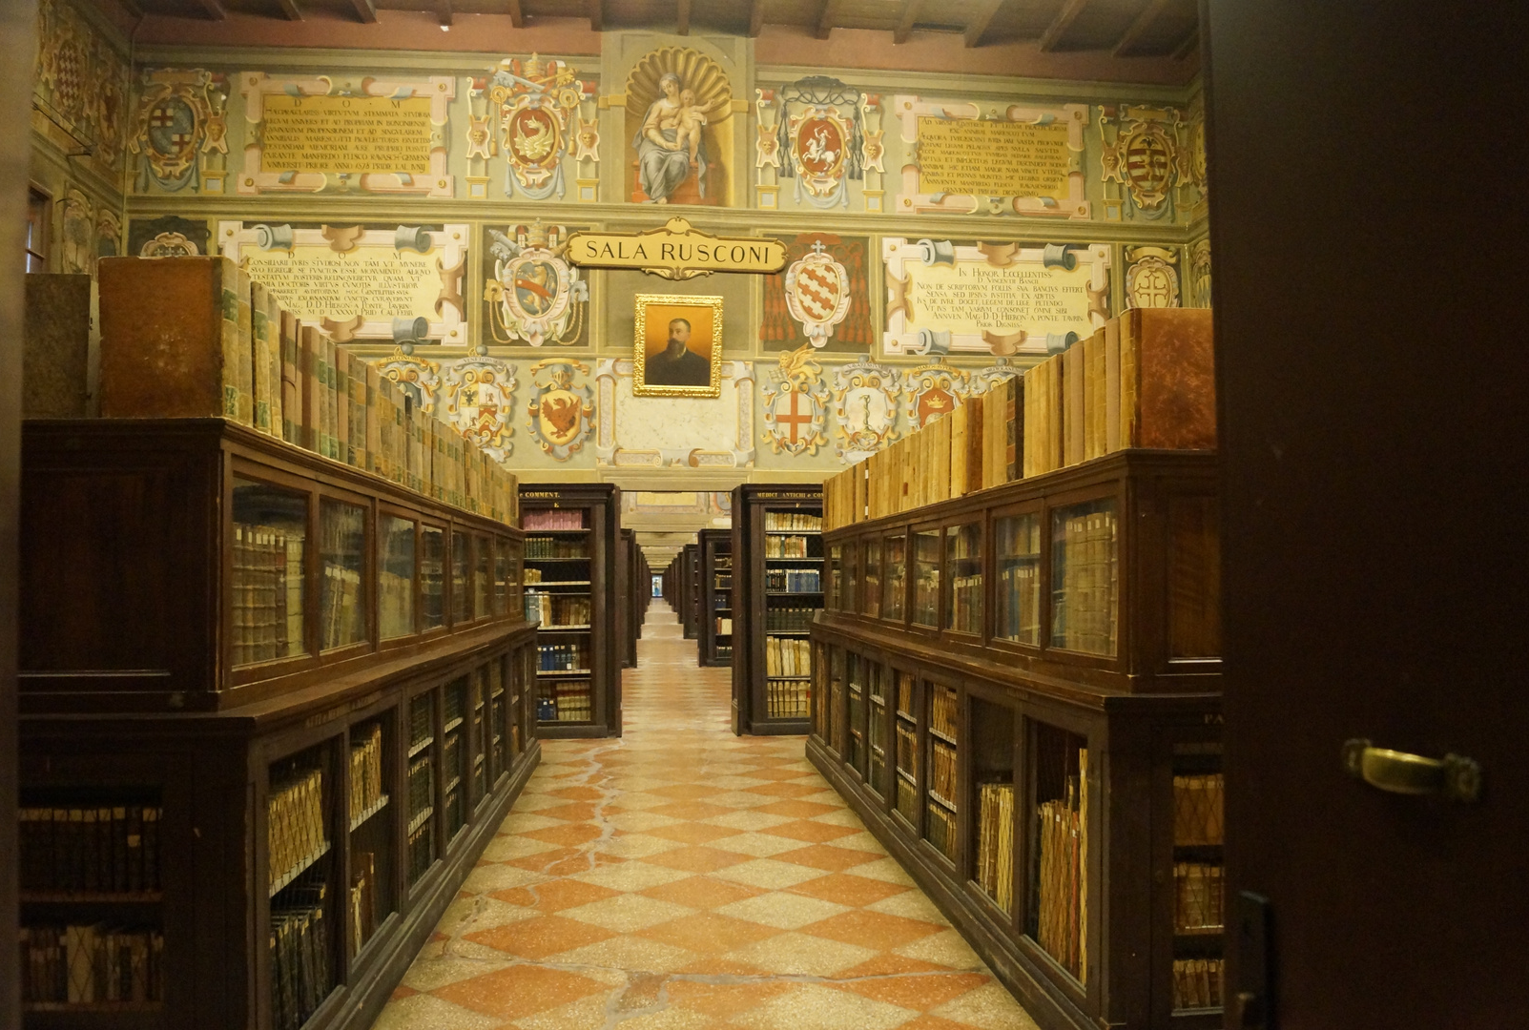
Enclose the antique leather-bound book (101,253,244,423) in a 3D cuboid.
[{"bbox_3d":[-1.452,-0.427,2.847,0.292,0.388,0.105,0,-3,-5],"label":"antique leather-bound book"}]

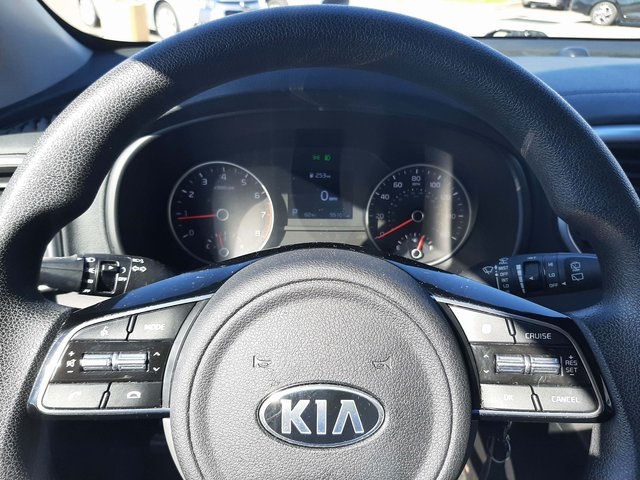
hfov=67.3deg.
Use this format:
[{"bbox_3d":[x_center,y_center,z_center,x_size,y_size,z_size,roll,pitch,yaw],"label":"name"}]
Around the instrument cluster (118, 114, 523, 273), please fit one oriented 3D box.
[{"bbox_3d":[-0.003,-0.039,0.450,0.365,0.150,0.080,0,0,0],"label":"instrument cluster"}]

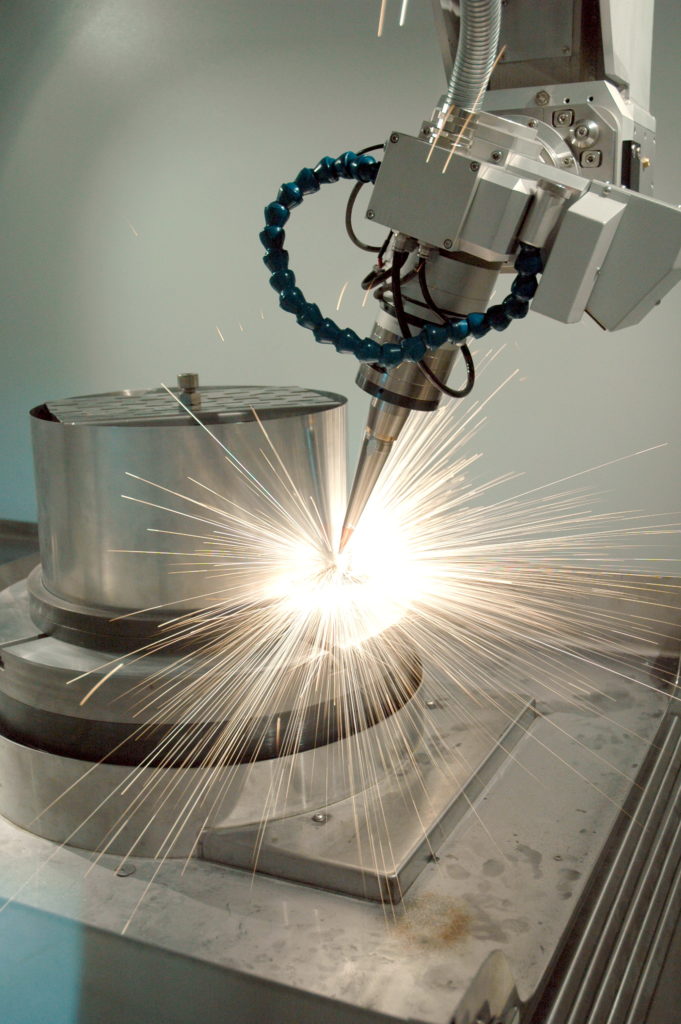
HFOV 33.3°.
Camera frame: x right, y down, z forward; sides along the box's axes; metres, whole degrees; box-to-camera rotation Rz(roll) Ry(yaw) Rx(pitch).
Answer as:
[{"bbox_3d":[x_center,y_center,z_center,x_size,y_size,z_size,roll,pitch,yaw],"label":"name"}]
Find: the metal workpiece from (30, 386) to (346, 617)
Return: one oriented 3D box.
[{"bbox_3d":[-0.122,-0.021,0.959,0.260,0.141,0.260,-1,13,0],"label":"metal workpiece"}]

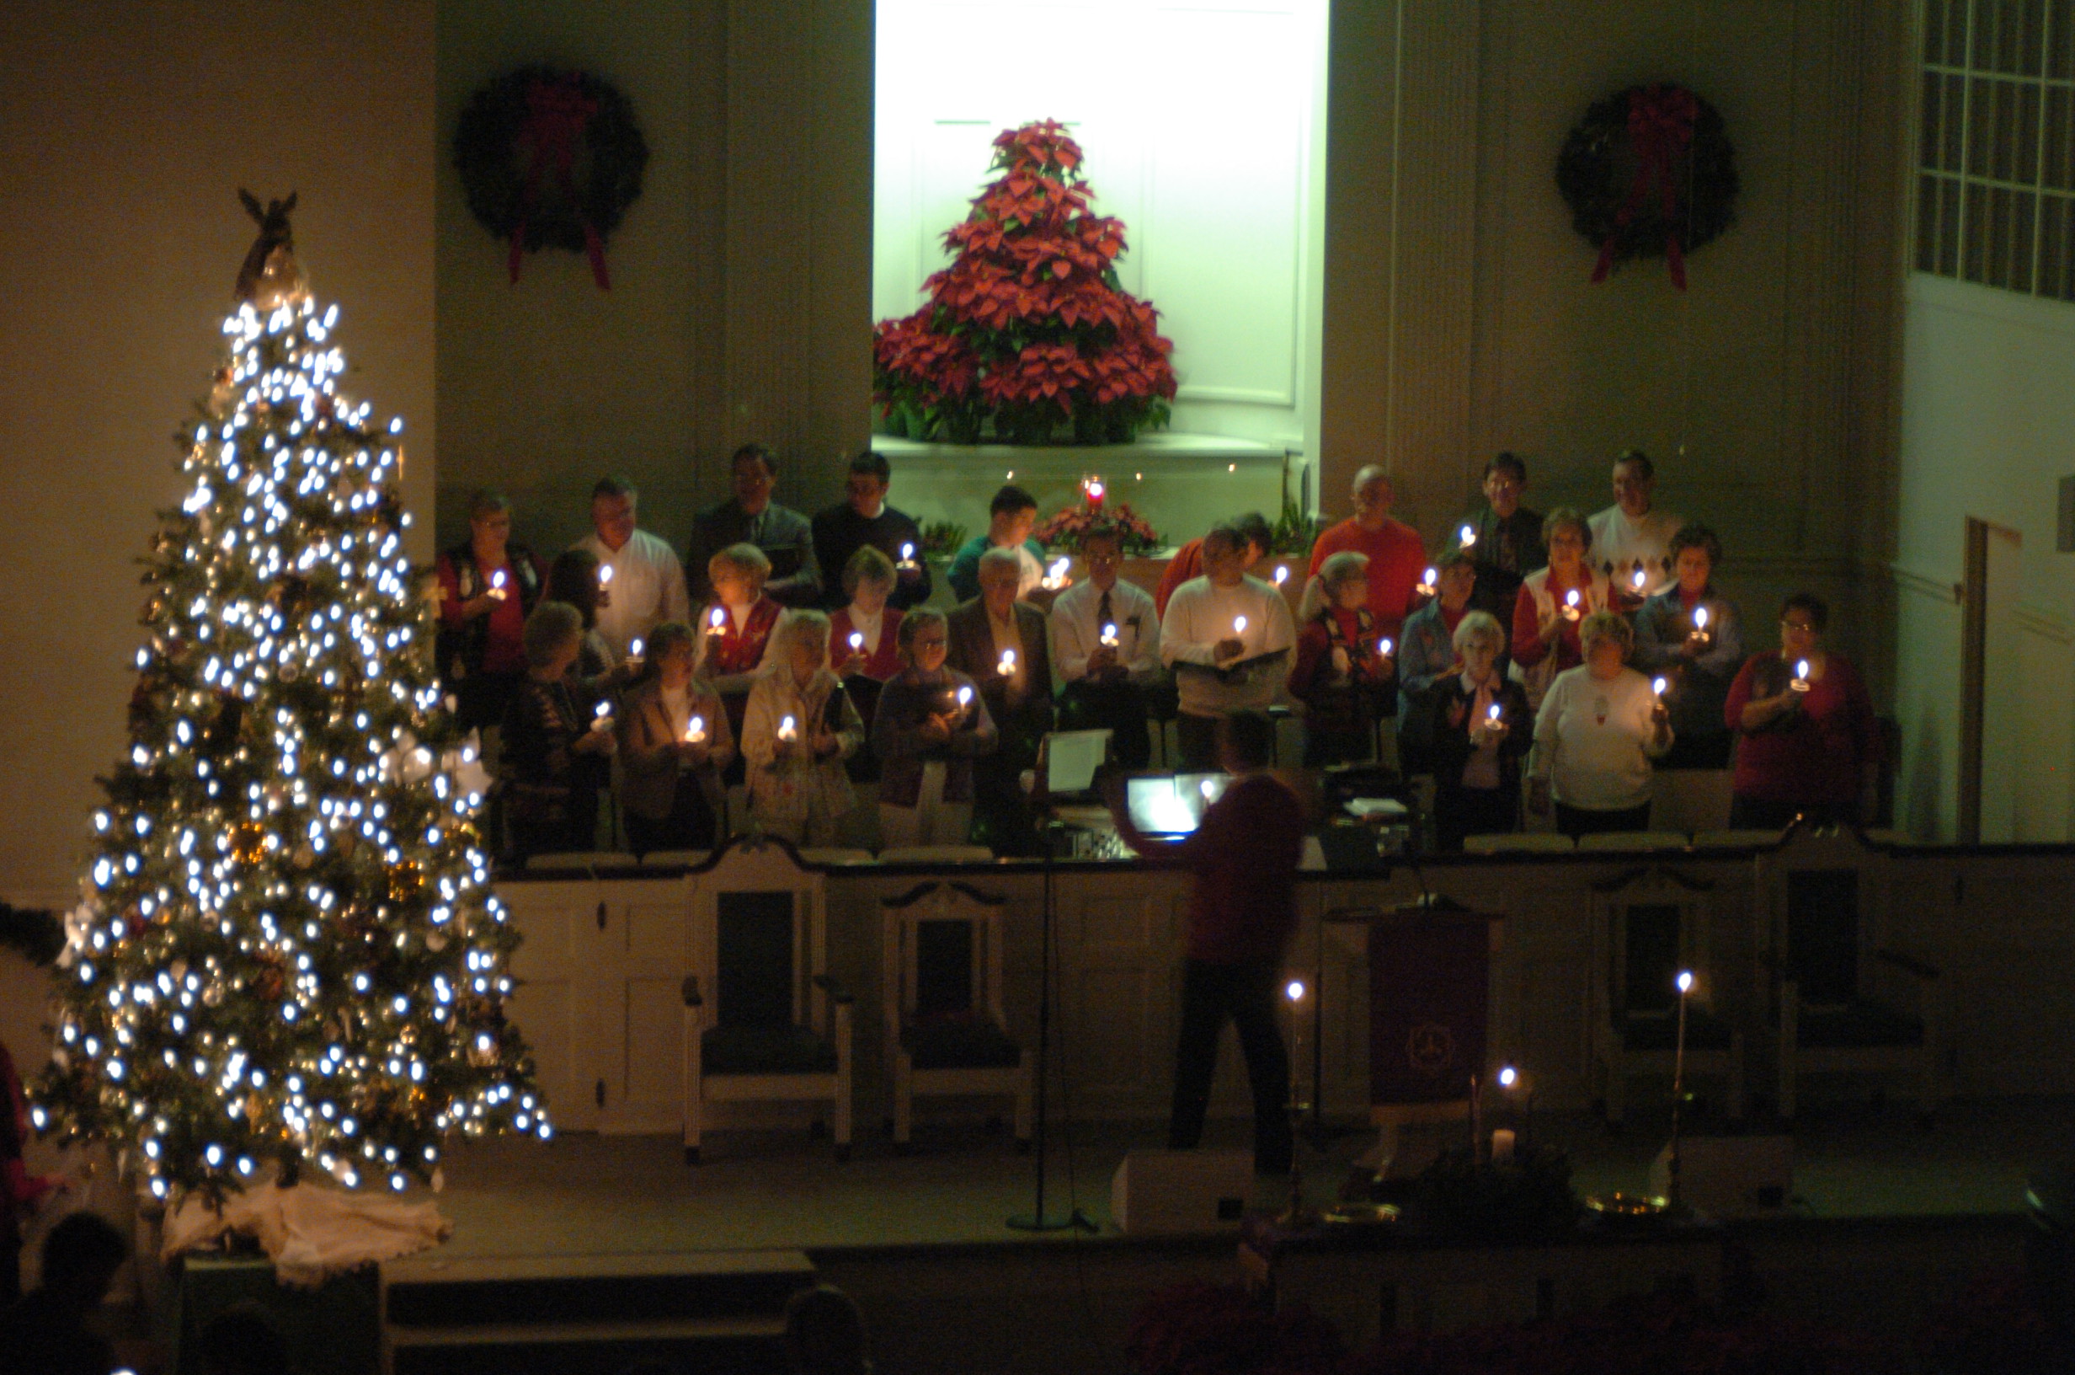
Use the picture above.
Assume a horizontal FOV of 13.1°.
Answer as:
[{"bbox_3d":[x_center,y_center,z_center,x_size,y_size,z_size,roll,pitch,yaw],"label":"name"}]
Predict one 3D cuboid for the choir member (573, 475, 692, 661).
[{"bbox_3d":[-1.685,0.001,37.011,0.530,1.730,0.380,1,7,0],"label":"choir member"}]

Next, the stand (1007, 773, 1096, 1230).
[{"bbox_3d":[0.015,1.245,33.600,0.280,1.520,0.280,0,7,-13],"label":"stand"}]

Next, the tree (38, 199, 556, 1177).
[{"bbox_3d":[-2.676,-0.014,32.300,1.820,3.500,1.820,-1,7,-15],"label":"tree"}]

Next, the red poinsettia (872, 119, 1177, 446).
[{"bbox_3d":[-0.076,-1.746,39.083,1.320,1.380,1.100,-1,7,-13],"label":"red poinsettia"}]

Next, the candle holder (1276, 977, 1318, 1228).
[{"bbox_3d":[0.908,1.454,31.600,0.140,0.880,0.140,1,7,0],"label":"candle holder"}]

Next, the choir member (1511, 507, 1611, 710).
[{"bbox_3d":[2.198,0.078,38.195,0.480,1.650,0.430,2,7,5],"label":"choir member"}]

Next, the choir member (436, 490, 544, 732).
[{"bbox_3d":[-2.240,0.022,36.883,0.460,1.660,0.420,-1,7,-14],"label":"choir member"}]

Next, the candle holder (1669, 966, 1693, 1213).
[{"bbox_3d":[2.328,1.464,32.700,0.080,0.860,0.080,0,7,-13],"label":"candle holder"}]

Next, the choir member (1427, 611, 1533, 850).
[{"bbox_3d":[1.756,0.483,36.206,0.430,1.580,0.400,0,7,-3],"label":"choir member"}]

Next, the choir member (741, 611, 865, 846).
[{"bbox_3d":[-0.941,0.505,35.780,0.500,1.630,0.420,-1,7,-18],"label":"choir member"}]

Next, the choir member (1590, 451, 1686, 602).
[{"bbox_3d":[2.514,-0.136,38.243,0.500,1.760,0.420,1,7,3],"label":"choir member"}]

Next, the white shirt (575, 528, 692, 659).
[{"bbox_3d":[-1.674,-0.319,37.013,0.520,0.660,0.330,1,7,0],"label":"white shirt"}]

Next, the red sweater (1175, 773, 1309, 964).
[{"bbox_3d":[0.789,0.698,34.900,0.520,0.720,0.360,1,7,-2],"label":"red sweater"}]

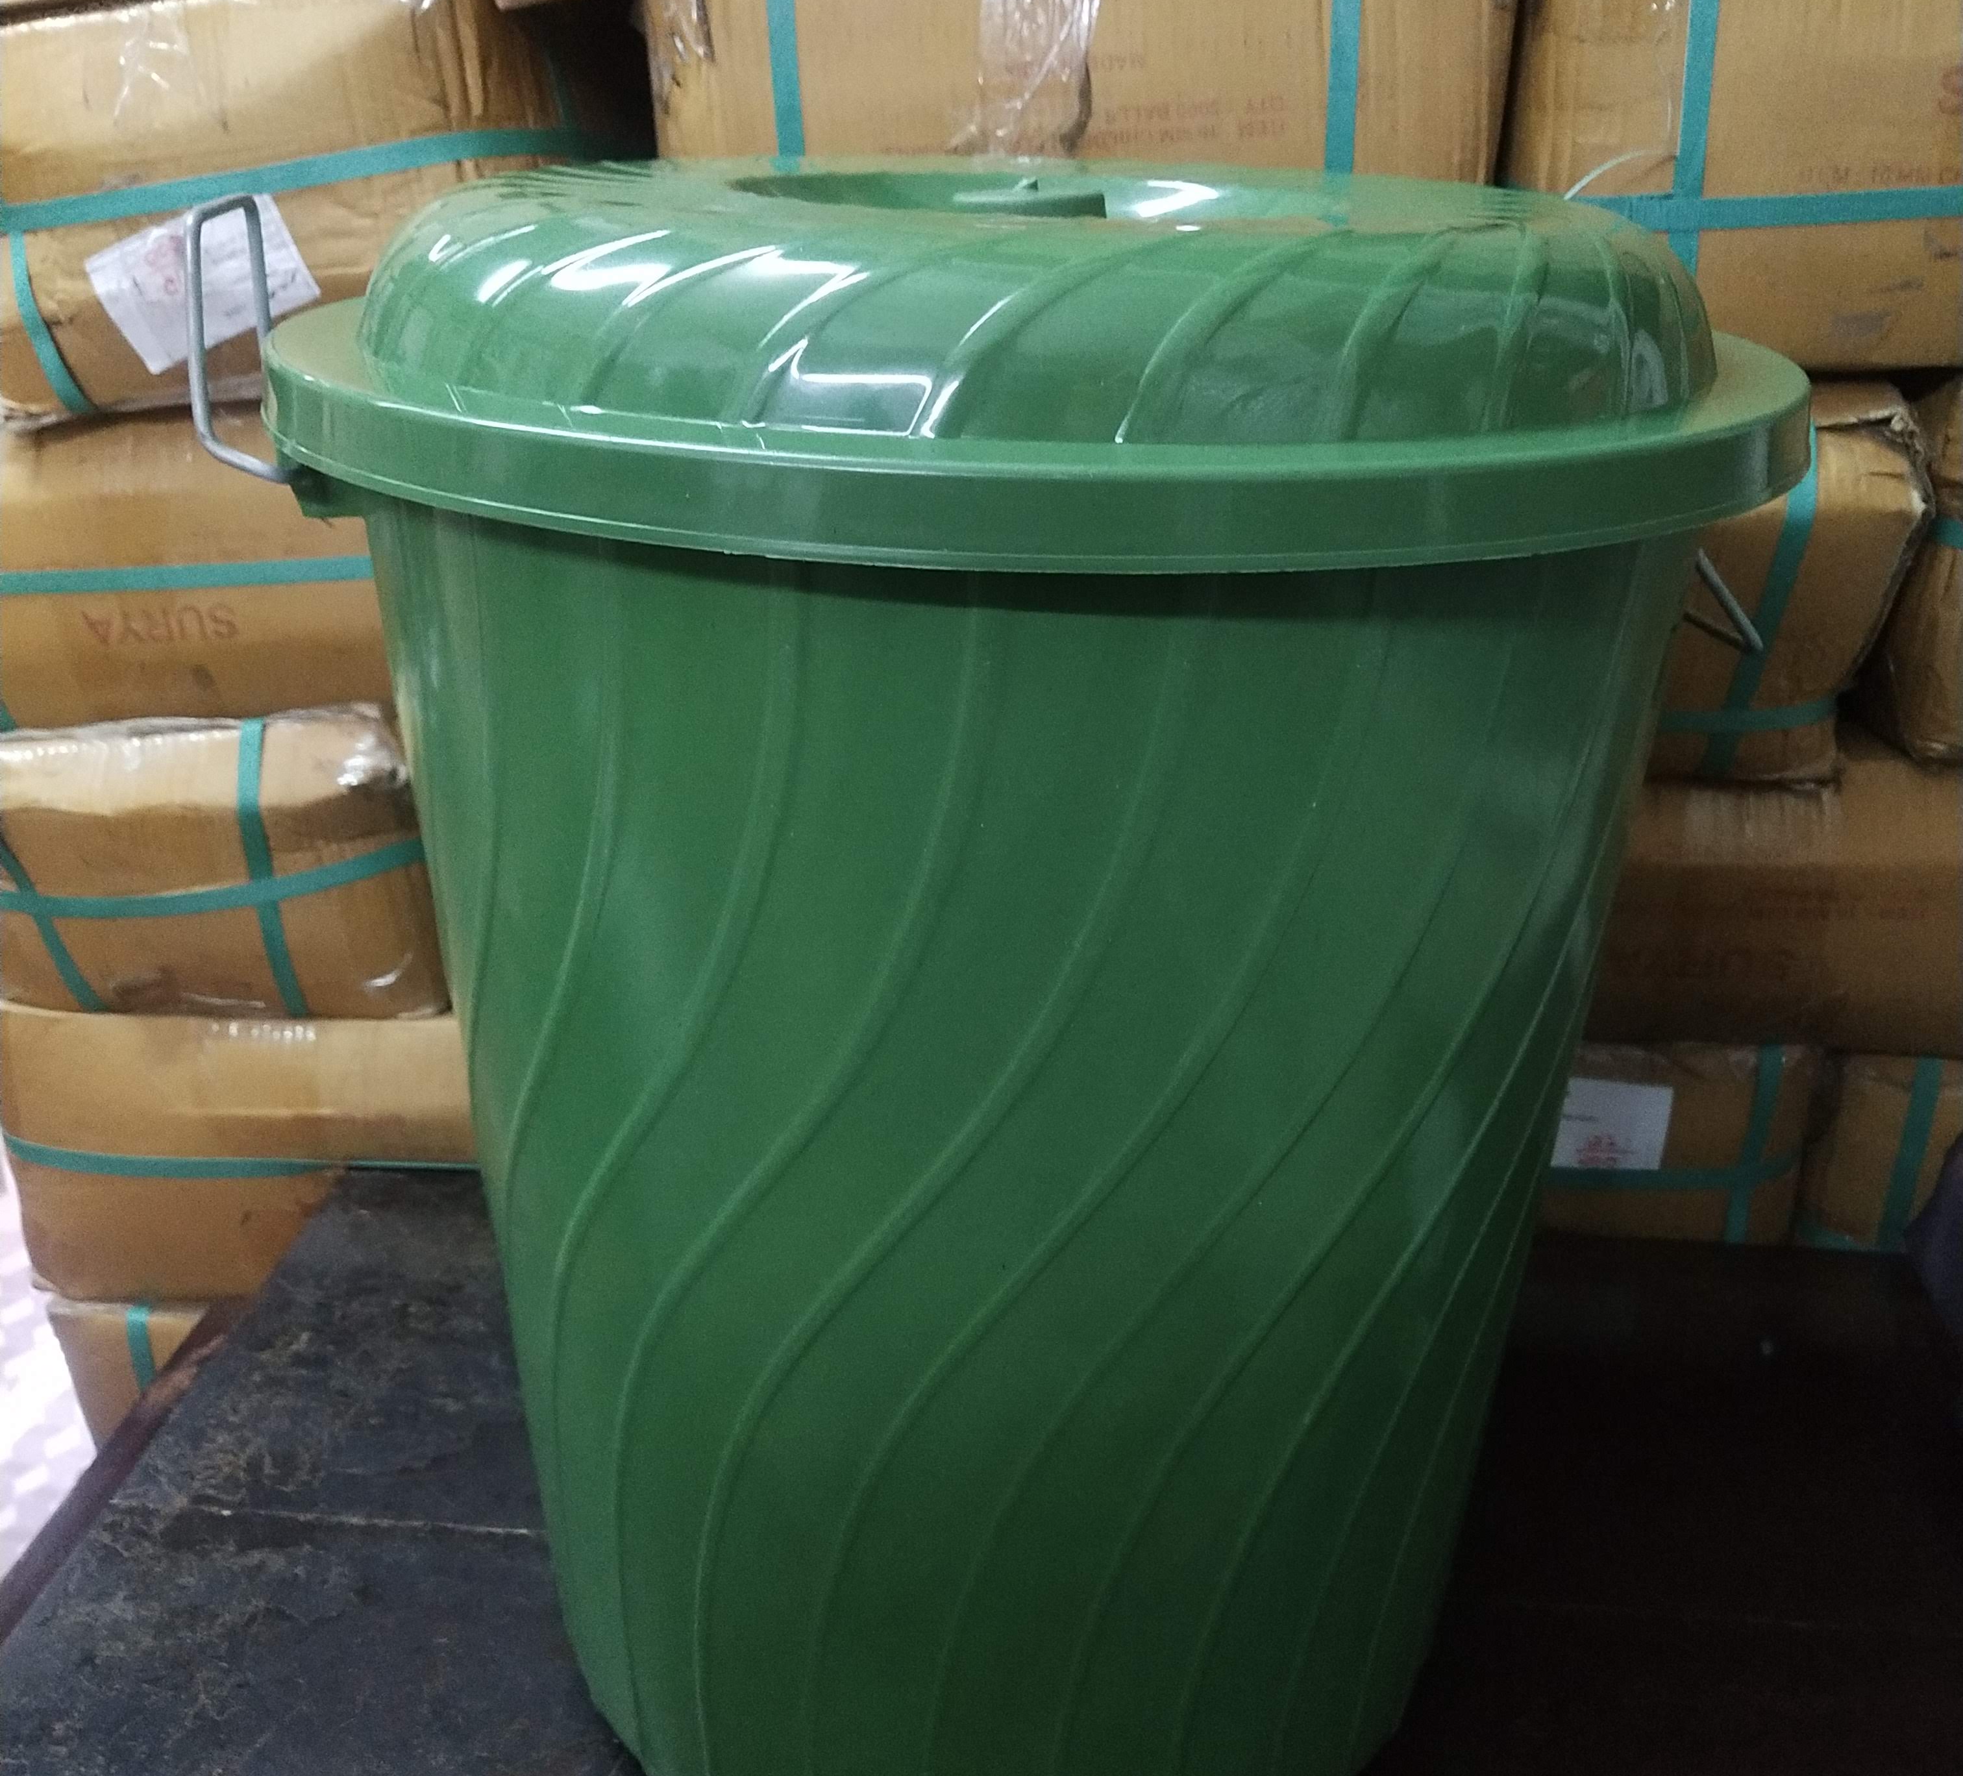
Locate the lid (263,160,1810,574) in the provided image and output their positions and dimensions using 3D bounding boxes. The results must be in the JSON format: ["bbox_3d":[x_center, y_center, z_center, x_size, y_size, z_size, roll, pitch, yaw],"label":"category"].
[{"bbox_3d":[0.017,-0.188,0.715,0.473,0.067,0.473,1,21,0],"label":"lid"}]

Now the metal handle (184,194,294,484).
[{"bbox_3d":[-0.222,-0.173,0.707,0.030,0.079,0.078,0,21,-3],"label":"metal handle"}]

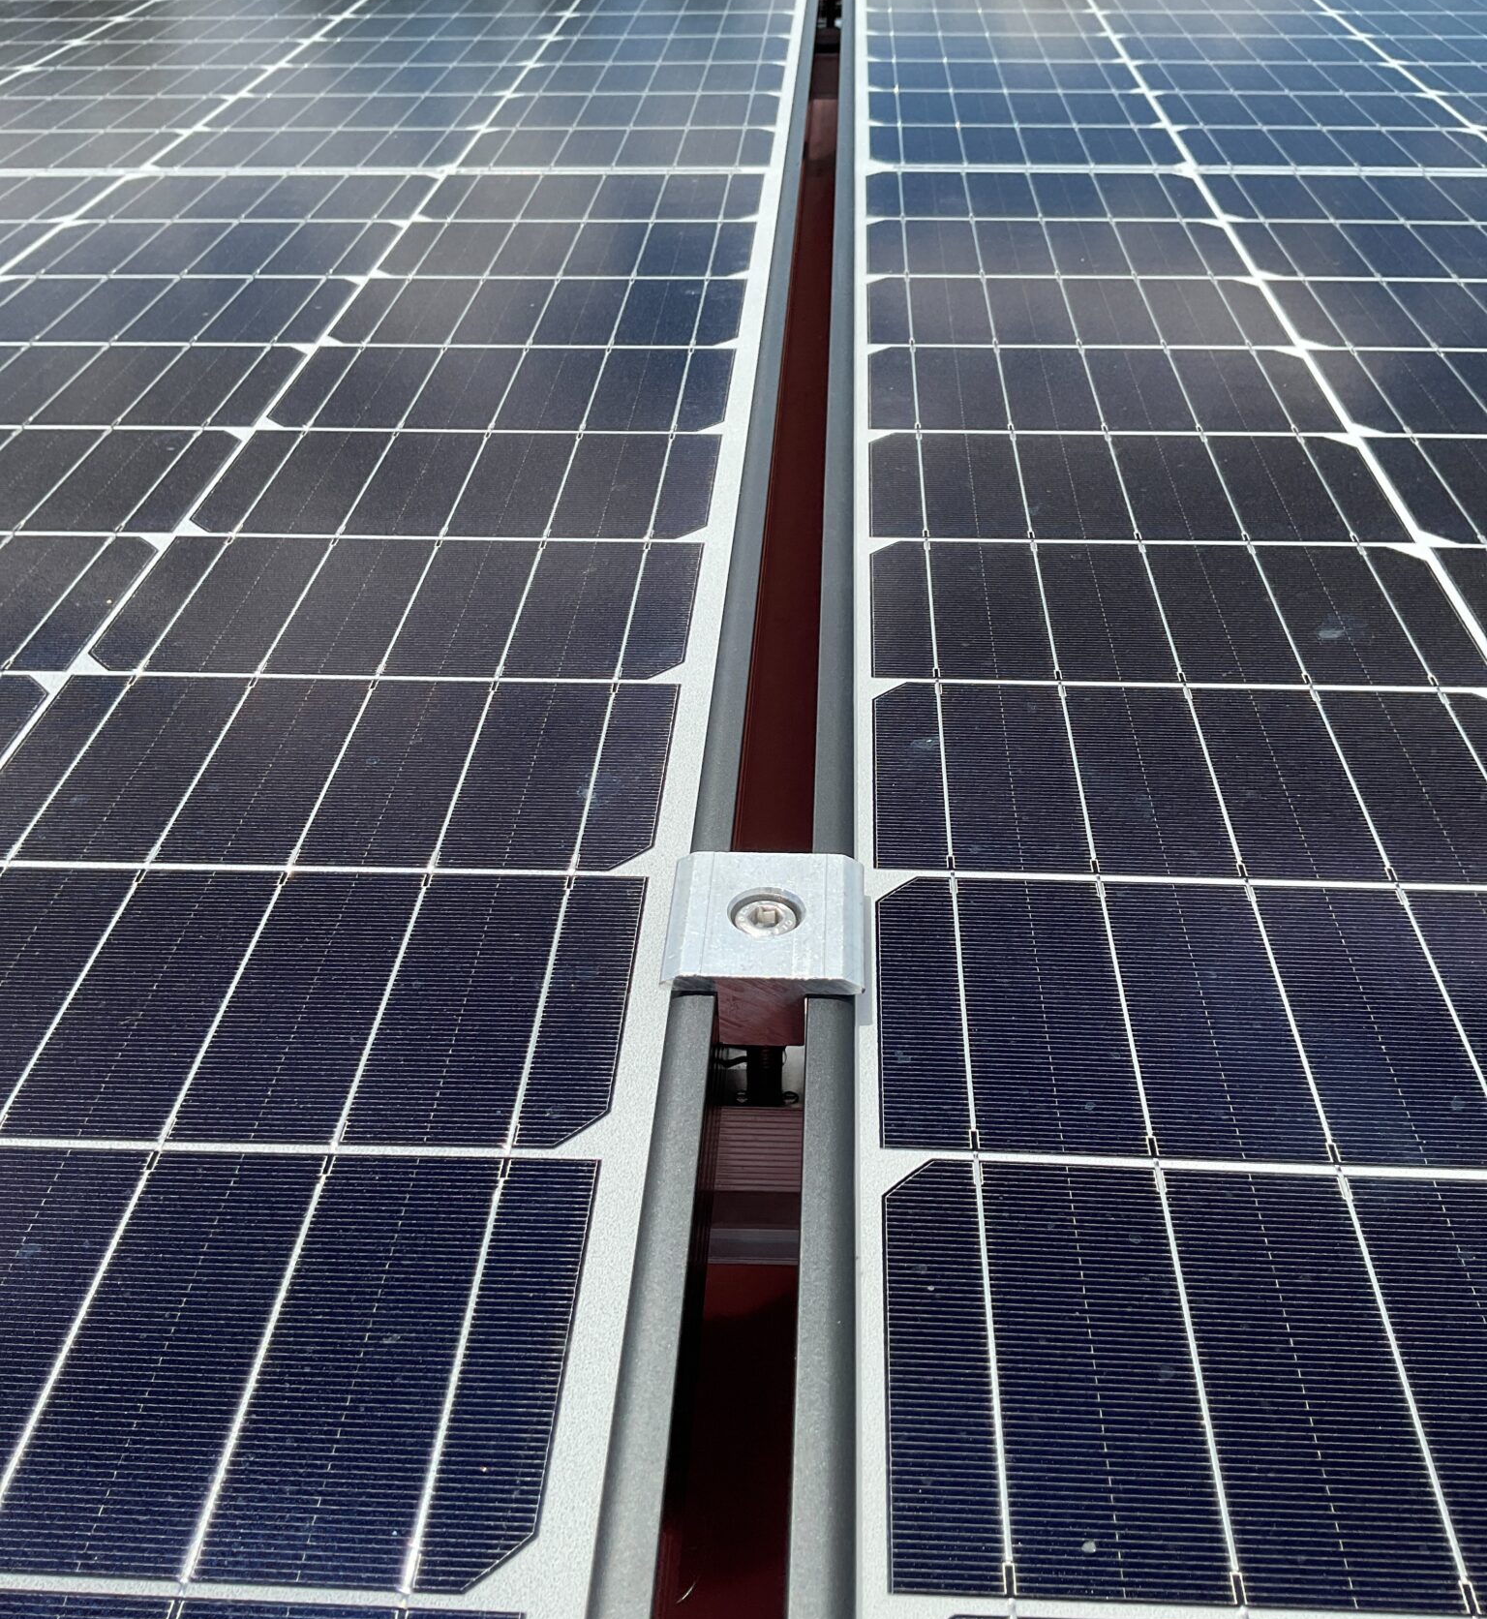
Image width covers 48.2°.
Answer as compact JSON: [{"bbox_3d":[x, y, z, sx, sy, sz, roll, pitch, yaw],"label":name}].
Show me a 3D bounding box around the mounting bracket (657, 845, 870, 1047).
[{"bbox_3d":[0.005,0.028,0.343,0.040,0.018,0.040,1,35,3],"label":"mounting bracket"}]

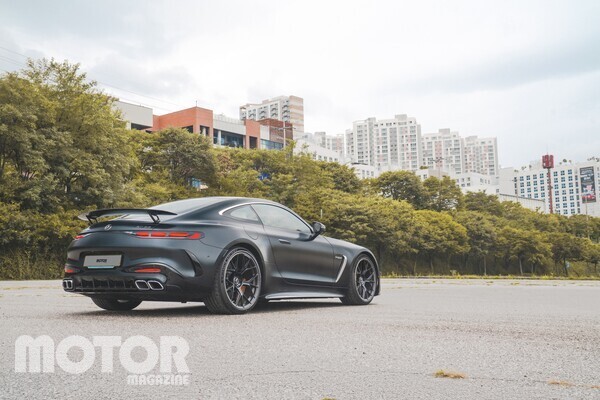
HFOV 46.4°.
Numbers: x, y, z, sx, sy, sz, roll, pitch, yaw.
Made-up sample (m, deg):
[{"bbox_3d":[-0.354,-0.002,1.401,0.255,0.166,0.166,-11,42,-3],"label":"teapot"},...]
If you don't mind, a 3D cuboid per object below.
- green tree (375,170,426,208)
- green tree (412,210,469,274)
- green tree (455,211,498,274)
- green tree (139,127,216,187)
[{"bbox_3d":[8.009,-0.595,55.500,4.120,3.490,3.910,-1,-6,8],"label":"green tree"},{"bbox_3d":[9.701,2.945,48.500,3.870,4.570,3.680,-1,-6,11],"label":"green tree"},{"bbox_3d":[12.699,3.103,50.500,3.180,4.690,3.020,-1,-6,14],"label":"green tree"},{"bbox_3d":[-7.607,-2.546,44.000,4.740,4.150,4.510,1,-6,-10],"label":"green tree"}]

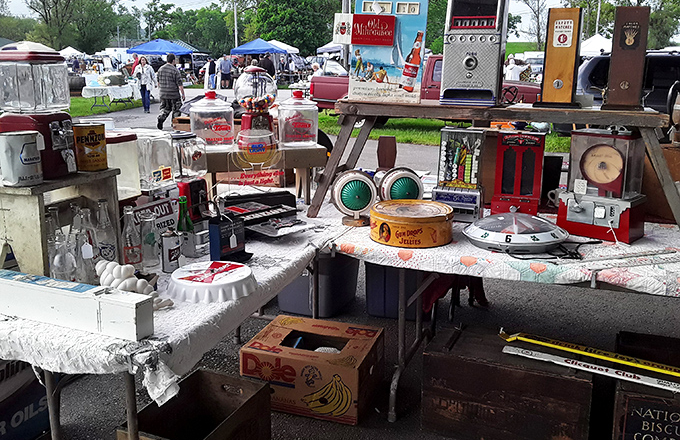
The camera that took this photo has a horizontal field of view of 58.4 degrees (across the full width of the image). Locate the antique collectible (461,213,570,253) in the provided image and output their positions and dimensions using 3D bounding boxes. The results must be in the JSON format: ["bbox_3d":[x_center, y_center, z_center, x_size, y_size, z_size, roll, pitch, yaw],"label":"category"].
[{"bbox_3d":[0.651,0.031,2.240,0.390,0.100,0.390,5,15,19],"label":"antique collectible"}]

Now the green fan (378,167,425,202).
[{"bbox_3d":[0.278,-0.116,2.681,0.195,0.232,0.115,-5,15,-17],"label":"green fan"}]

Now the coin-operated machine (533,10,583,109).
[{"bbox_3d":[0.845,-0.609,2.297,0.165,0.347,0.140,6,16,23],"label":"coin-operated machine"}]

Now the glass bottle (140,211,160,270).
[{"bbox_3d":[-0.678,0.073,2.156,0.070,0.200,0.070,0,13,0],"label":"glass bottle"}]

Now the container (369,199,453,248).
[{"bbox_3d":[0.299,0.015,2.561,0.340,0.123,0.340,1,13,5],"label":"container"}]

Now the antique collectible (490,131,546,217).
[{"bbox_3d":[0.785,-0.188,2.652,0.200,0.385,0.170,5,15,19],"label":"antique collectible"}]

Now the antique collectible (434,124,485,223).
[{"bbox_3d":[0.512,-0.193,2.559,0.190,0.378,0.130,6,16,23],"label":"antique collectible"}]

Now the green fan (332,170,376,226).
[{"bbox_3d":[0.058,-0.092,2.538,0.190,0.226,0.120,-3,15,-11],"label":"green fan"}]

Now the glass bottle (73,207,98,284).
[{"bbox_3d":[-0.781,0.099,1.848,0.068,0.255,0.068,-5,15,-19],"label":"glass bottle"}]

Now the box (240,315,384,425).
[{"bbox_3d":[-0.110,0.651,2.725,0.520,0.254,0.408,5,15,18],"label":"box"}]

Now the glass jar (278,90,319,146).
[{"bbox_3d":[-0.195,-0.482,2.870,0.187,0.257,0.187,-4,15,-12],"label":"glass jar"}]

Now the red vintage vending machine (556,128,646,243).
[{"bbox_3d":[1.141,-0.170,2.626,0.310,0.450,0.200,13,18,44],"label":"red vintage vending machine"}]

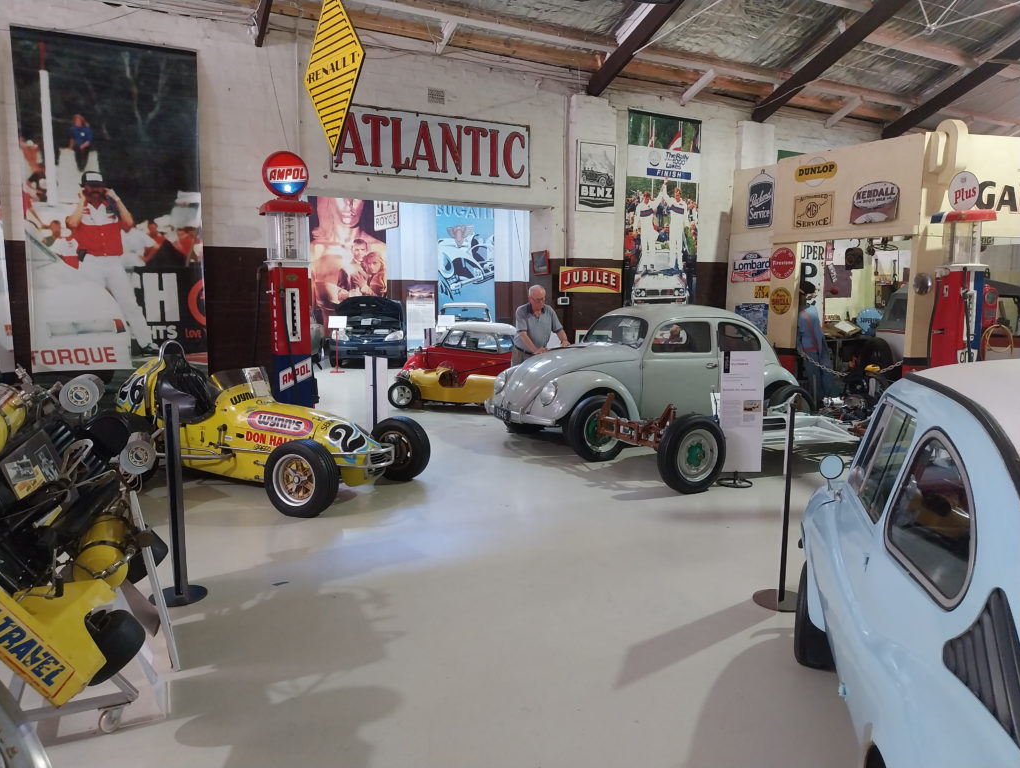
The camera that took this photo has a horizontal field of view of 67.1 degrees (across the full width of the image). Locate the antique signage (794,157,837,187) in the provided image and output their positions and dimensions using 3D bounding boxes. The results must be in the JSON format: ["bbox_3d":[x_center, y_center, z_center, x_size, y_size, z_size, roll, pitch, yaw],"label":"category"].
[{"bbox_3d":[3.967,-2.740,9.974,0.020,0.382,0.650,-3,8,-29],"label":"antique signage"}]

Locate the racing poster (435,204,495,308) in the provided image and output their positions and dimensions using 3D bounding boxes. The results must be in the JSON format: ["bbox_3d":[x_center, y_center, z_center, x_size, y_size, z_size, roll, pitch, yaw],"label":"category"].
[{"bbox_3d":[-1.201,-3.387,21.687,1.780,3.500,0.020,-3,8,-29],"label":"racing poster"}]

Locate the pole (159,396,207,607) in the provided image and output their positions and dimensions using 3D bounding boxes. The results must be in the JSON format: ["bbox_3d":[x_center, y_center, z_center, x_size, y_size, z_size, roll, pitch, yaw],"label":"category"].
[{"bbox_3d":[-1.752,0.602,4.014,0.320,1.057,0.320,-3,8,-27],"label":"pole"}]

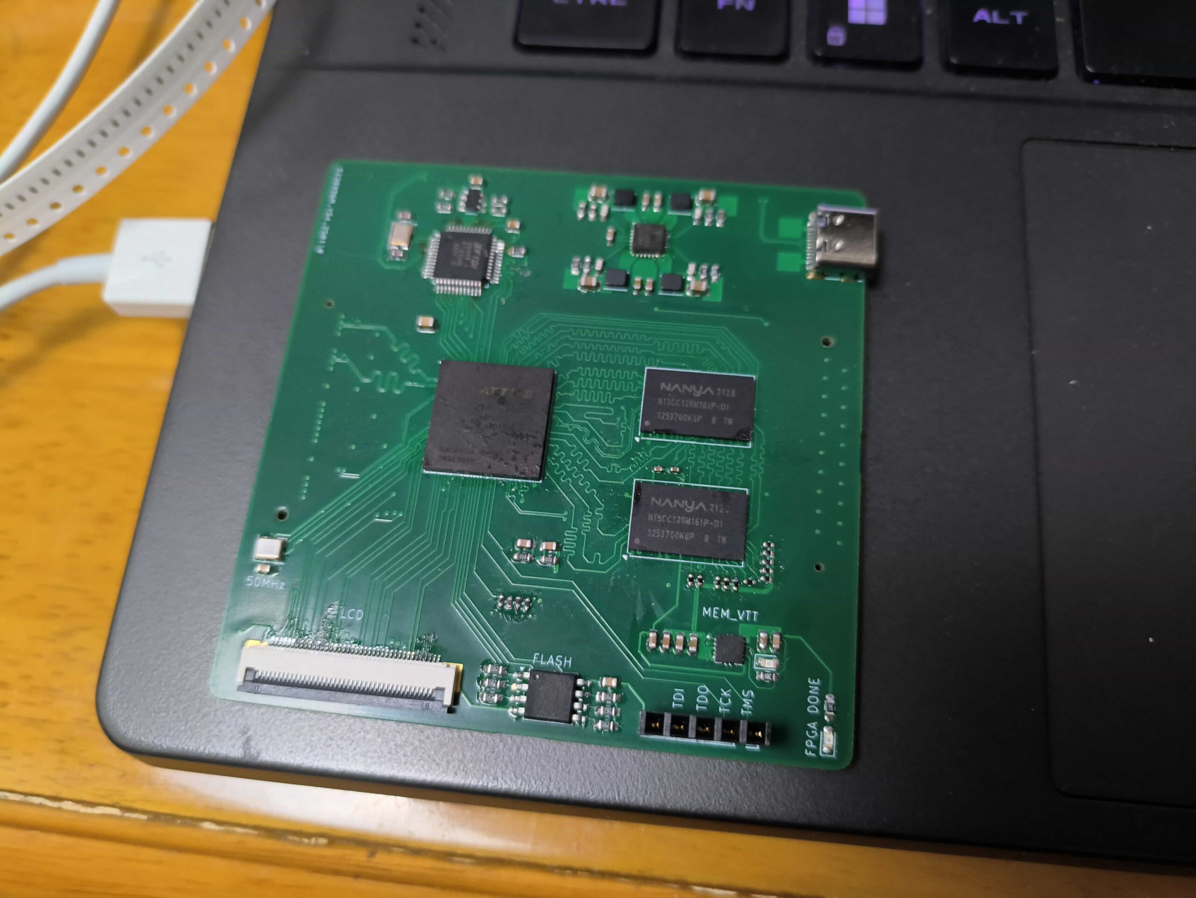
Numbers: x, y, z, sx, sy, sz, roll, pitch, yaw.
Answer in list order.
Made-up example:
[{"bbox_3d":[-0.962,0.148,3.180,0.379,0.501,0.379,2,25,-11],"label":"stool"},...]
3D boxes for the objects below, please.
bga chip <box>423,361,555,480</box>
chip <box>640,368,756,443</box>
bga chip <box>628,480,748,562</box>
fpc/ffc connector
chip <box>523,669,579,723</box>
[{"bbox_3d":[-0.013,-0.004,0.096,0.014,0.001,0.014,5,74,5],"label":"bga chip"},{"bbox_3d":[0.012,-0.005,0.095,0.013,0.001,0.008,5,74,5],"label":"chip"},{"bbox_3d":[0.010,0.008,0.091,0.013,0.001,0.008,5,74,5],"label":"bga chip"},{"bbox_3d":[-0.028,0.025,0.088,0.025,0.002,0.006,5,74,5],"label":"fpc/ffc connector"},{"bbox_3d":[-0.005,0.027,0.086,0.005,0.002,0.005,5,74,5],"label":"chip"}]

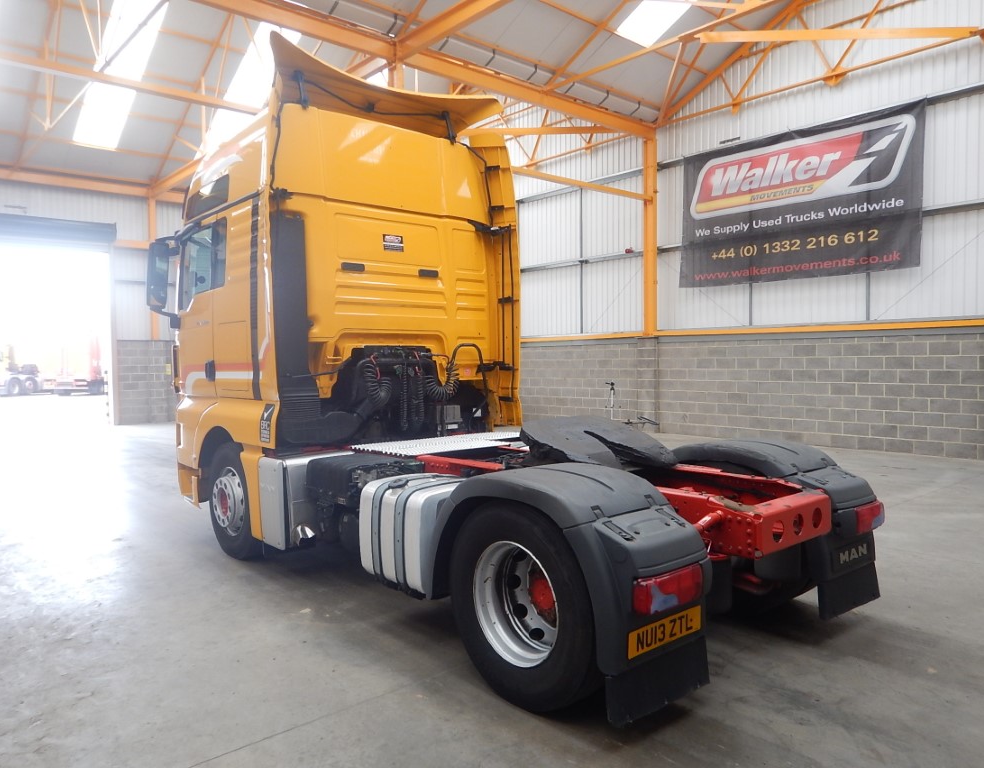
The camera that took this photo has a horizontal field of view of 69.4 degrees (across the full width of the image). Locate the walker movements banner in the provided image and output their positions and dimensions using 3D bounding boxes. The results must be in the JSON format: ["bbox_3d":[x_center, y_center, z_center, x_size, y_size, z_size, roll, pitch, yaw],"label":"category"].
[{"bbox_3d":[5.443,-3.287,13.104,0.030,2.650,4.500,-2,3,-42],"label":"walker movements banner"}]

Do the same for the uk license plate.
[{"bbox_3d":[0.778,1.099,3.152,0.520,0.111,0.010,-2,2,-40],"label":"uk license plate"}]

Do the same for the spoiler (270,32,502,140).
[{"bbox_3d":[-1.000,-2.429,6.364,2.300,0.530,0.720,-2,2,-40],"label":"spoiler"}]

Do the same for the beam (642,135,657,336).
[{"bbox_3d":[3.381,-3.178,15.248,0.220,4.300,0.200,-2,3,-42],"label":"beam"}]

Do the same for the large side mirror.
[{"bbox_3d":[-3.209,-1.008,6.915,0.170,0.830,0.270,0,2,40],"label":"large side mirror"}]

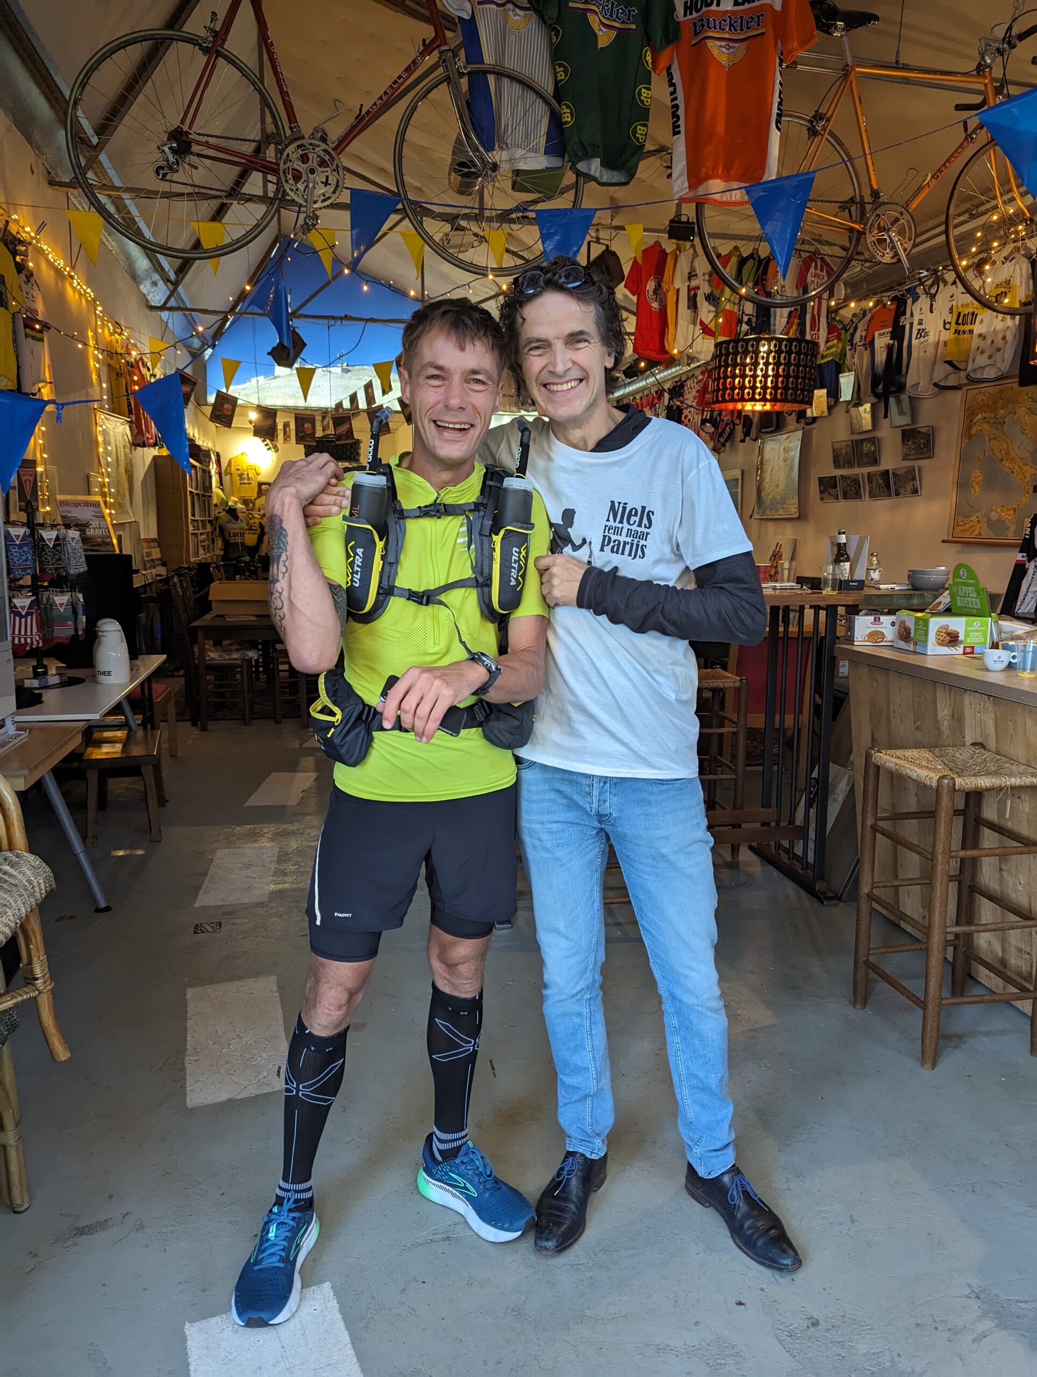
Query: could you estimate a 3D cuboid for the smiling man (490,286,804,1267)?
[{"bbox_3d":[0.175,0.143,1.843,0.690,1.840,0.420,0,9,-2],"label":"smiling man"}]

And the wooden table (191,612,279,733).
[{"bbox_3d":[-2.000,-0.150,7.362,0.900,0.750,1.200,-2,9,-10],"label":"wooden table"}]

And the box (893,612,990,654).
[{"bbox_3d":[1.505,-0.198,3.409,0.220,0.127,0.245,0,9,-3],"label":"box"}]

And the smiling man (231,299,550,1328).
[{"bbox_3d":[-0.220,0.203,1.751,0.550,1.750,0.480,-1,9,-8],"label":"smiling man"}]

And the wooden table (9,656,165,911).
[{"bbox_3d":[-2.080,0.337,4.209,0.800,0.740,1.720,-2,9,-13],"label":"wooden table"}]

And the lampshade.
[{"bbox_3d":[1.075,-1.380,4.190,0.440,0.255,0.440,0,9,0],"label":"lampshade"}]

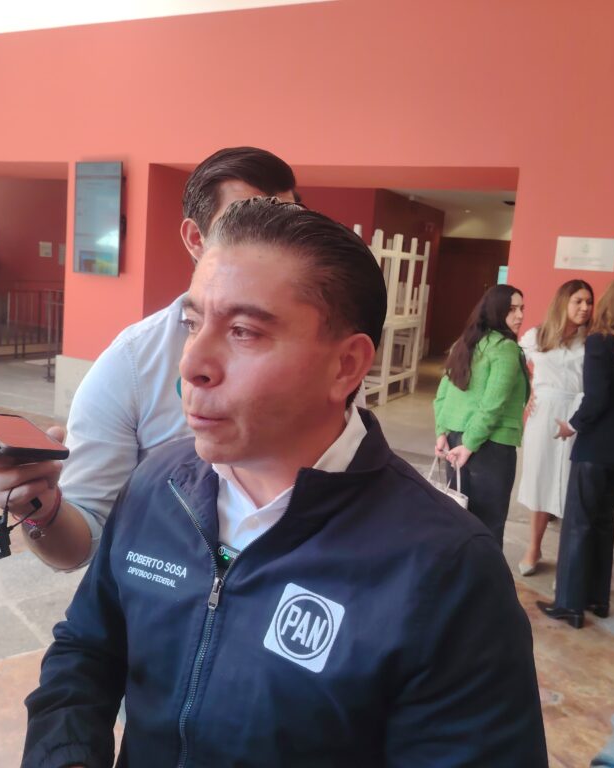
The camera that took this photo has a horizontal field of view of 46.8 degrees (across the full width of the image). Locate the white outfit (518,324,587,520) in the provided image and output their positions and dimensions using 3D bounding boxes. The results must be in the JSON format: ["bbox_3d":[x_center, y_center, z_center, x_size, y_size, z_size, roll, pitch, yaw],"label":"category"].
[{"bbox_3d":[1.371,0.199,3.870,0.460,1.040,0.320,6,9,9],"label":"white outfit"}]

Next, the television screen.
[{"bbox_3d":[-1.861,-1.479,6.381,0.555,0.975,0.060,9,10,26],"label":"television screen"}]

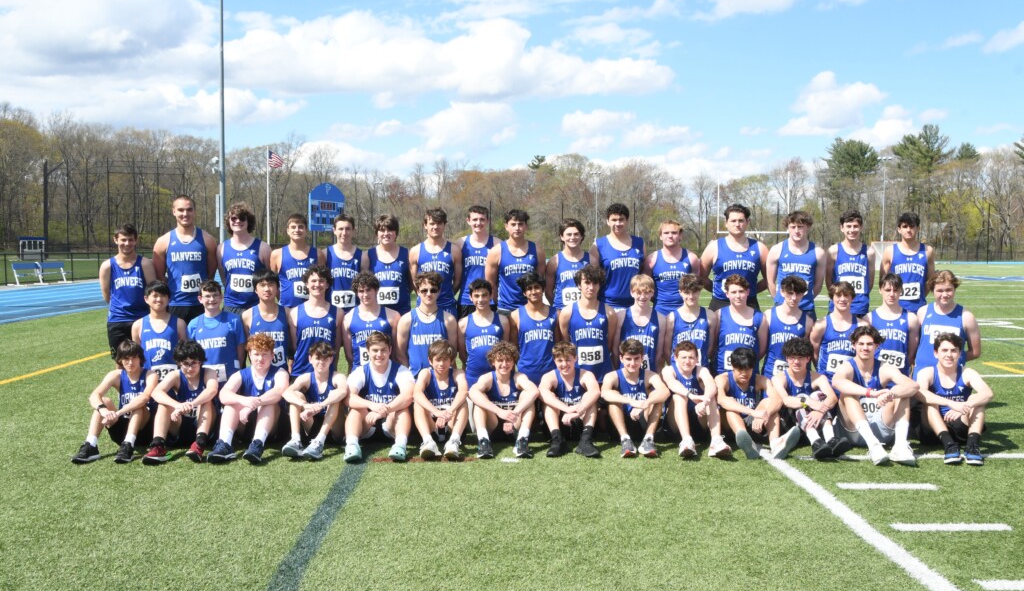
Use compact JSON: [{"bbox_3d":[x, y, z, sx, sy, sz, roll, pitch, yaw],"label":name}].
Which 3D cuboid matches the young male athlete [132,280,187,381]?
[{"bbox_3d":[-2.852,0.496,7.694,0.460,1.236,0.600,-1,3,-10],"label":"young male athlete"}]

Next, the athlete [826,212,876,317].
[{"bbox_3d":[2.779,0.182,7.770,0.420,1.757,0.310,1,3,10],"label":"athlete"}]

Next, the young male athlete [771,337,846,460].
[{"bbox_3d":[2.224,0.735,7.090,0.561,0.818,0.860,0,3,9],"label":"young male athlete"}]

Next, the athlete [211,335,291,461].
[{"bbox_3d":[-1.926,0.715,7.017,0.540,0.841,0.800,0,3,-5],"label":"athlete"}]

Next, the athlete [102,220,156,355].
[{"bbox_3d":[-3.324,0.225,8.125,0.493,1.692,0.340,-1,3,-17],"label":"athlete"}]

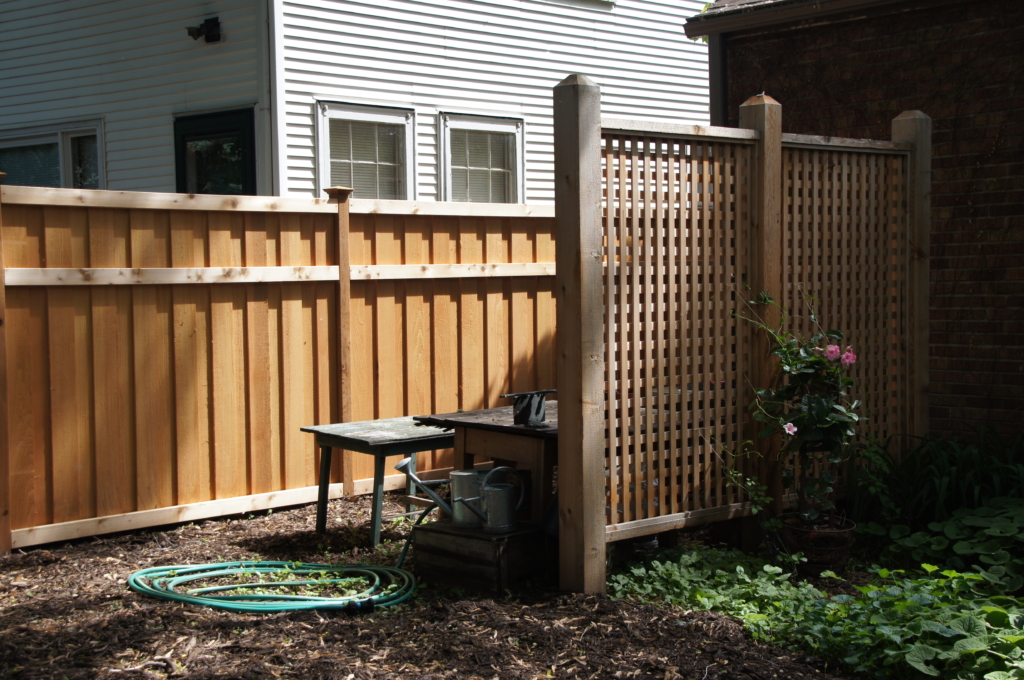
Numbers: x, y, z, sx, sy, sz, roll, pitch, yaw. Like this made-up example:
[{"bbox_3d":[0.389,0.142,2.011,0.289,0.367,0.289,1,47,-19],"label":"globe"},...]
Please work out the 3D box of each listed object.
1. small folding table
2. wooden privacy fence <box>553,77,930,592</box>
[{"bbox_3d":[-0.610,0.747,7.825,0.740,0.549,0.739,-3,4,-35],"label":"small folding table"},{"bbox_3d":[1.218,-0.077,7.072,2.670,2.168,0.140,-4,5,-43],"label":"wooden privacy fence"}]

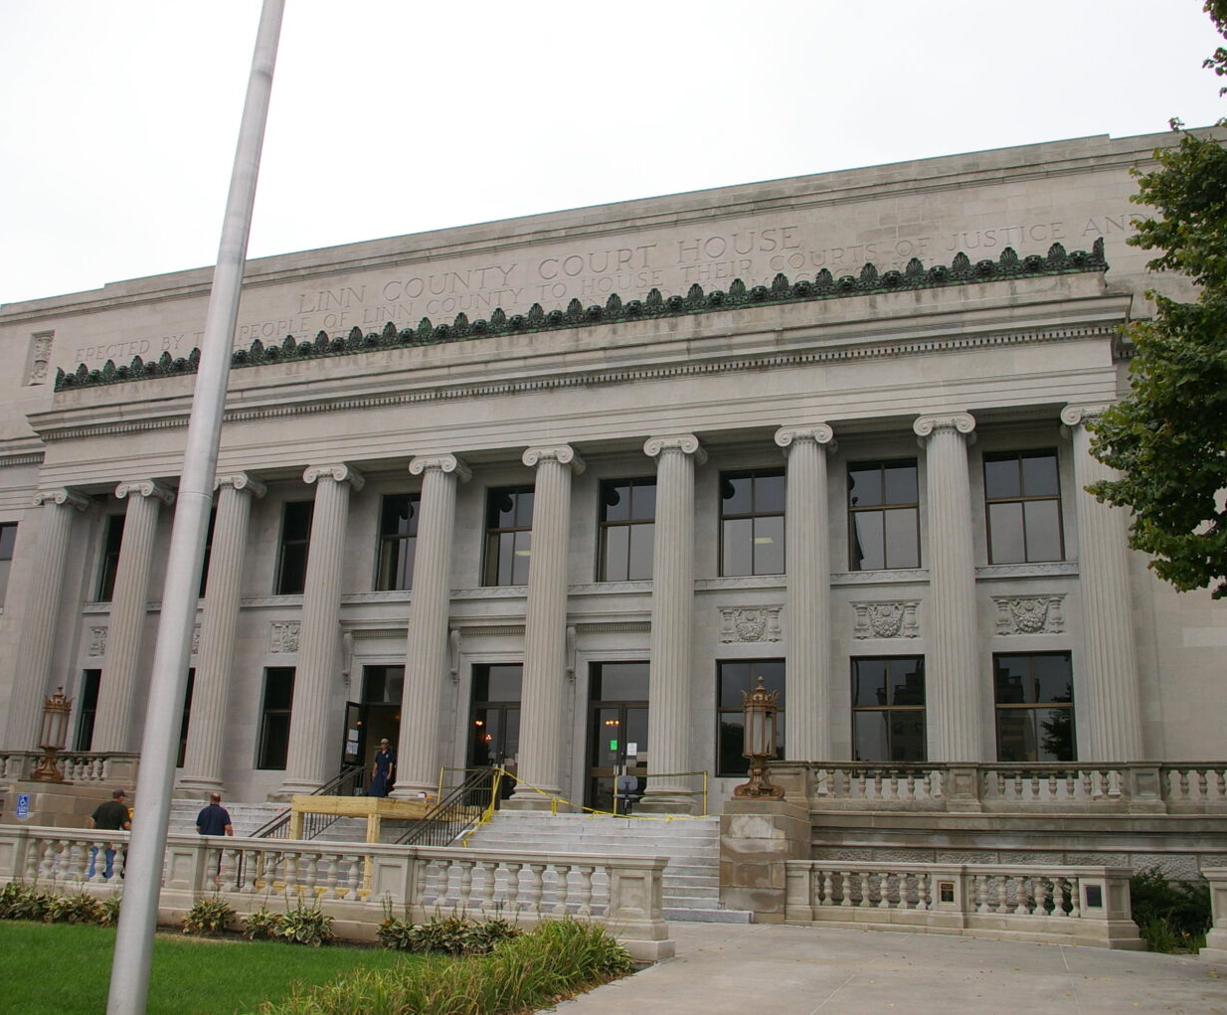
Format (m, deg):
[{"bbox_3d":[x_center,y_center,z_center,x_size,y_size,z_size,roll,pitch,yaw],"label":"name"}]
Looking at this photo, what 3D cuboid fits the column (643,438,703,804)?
[{"bbox_3d":[1.440,2.683,26.924,1.440,8.896,1.440,2,-16,0],"label":"column"}]

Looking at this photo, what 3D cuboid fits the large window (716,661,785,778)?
[{"bbox_3d":[3.208,4.866,26.479,1.660,2.747,0.150,-4,-16,18],"label":"large window"}]

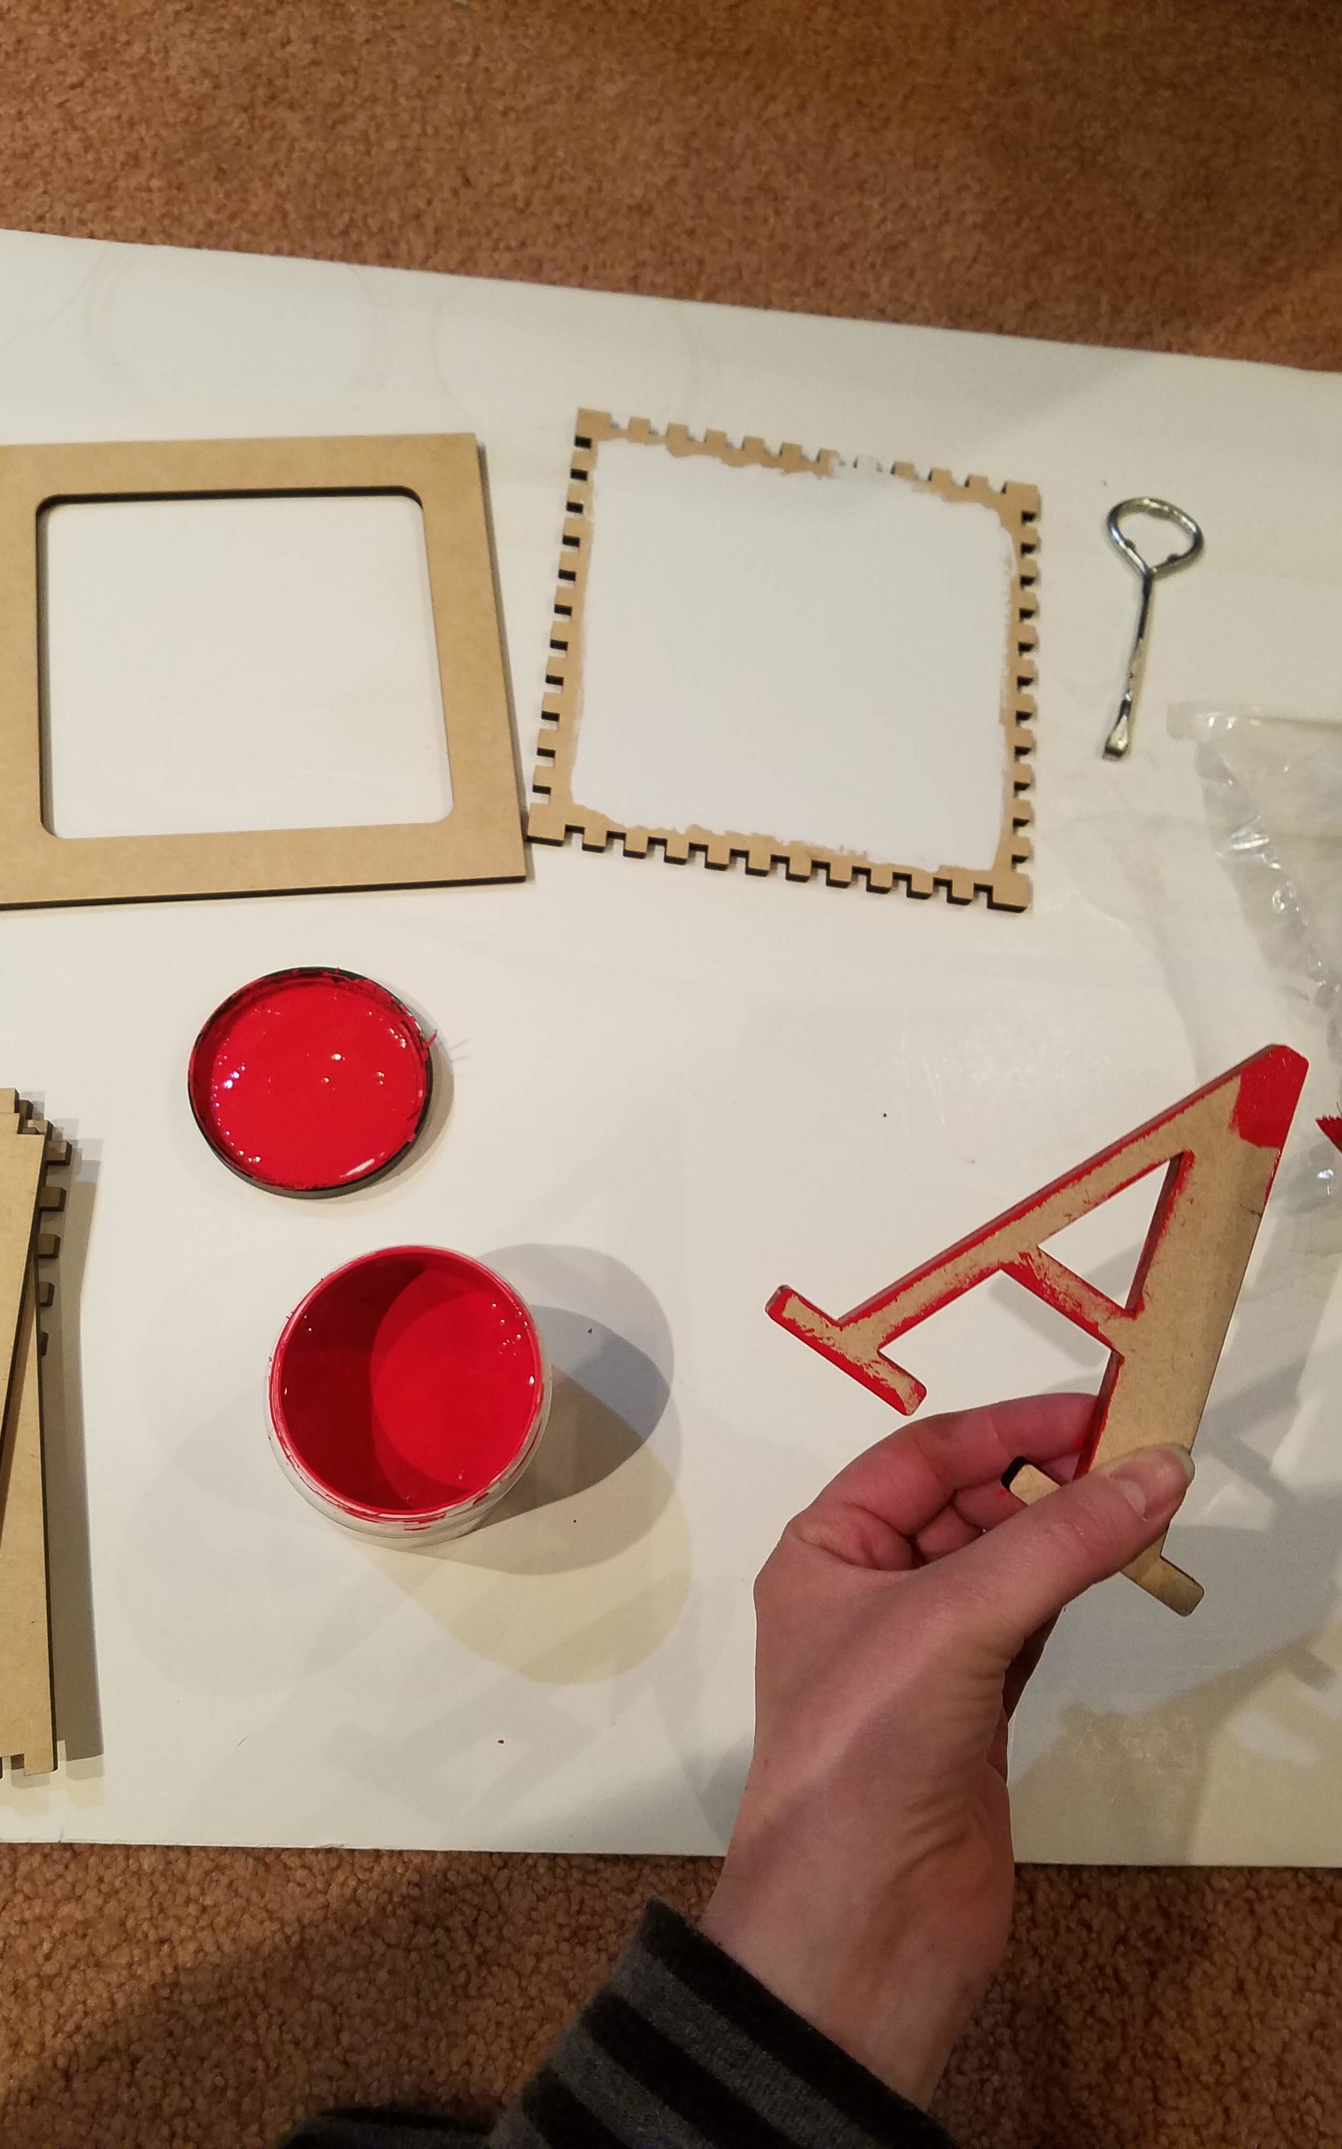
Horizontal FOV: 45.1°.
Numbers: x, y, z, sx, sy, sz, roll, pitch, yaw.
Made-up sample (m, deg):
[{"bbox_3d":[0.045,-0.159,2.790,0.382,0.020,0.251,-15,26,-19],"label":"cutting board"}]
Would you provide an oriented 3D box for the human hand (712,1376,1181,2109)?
[{"bbox_3d":[0.051,0.130,0.320,0.076,0.078,0.130,15,74,0],"label":"human hand"}]

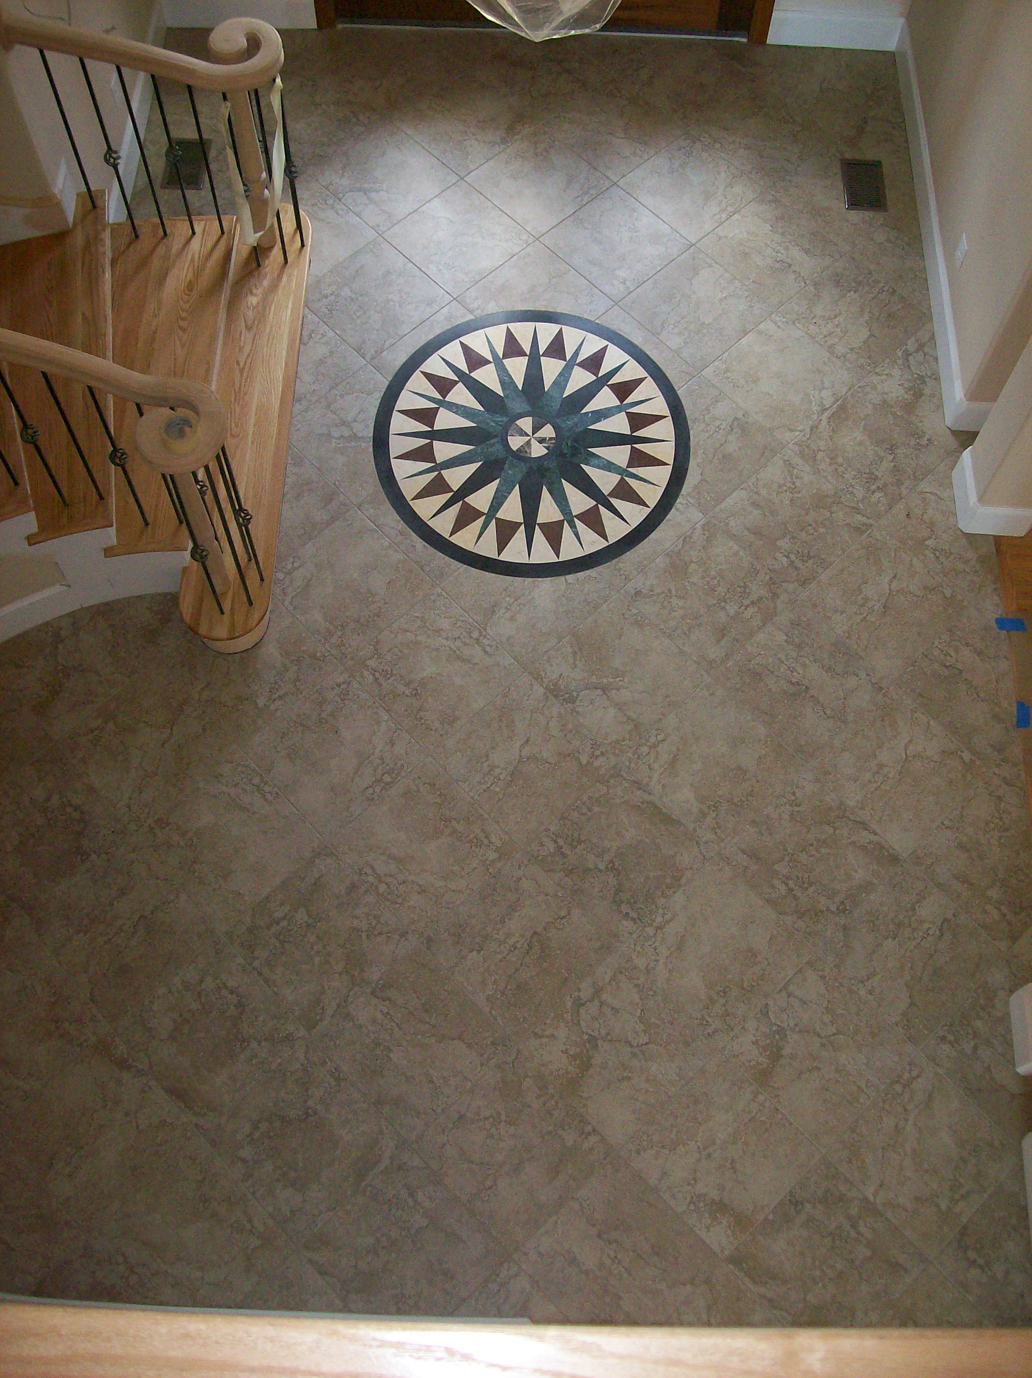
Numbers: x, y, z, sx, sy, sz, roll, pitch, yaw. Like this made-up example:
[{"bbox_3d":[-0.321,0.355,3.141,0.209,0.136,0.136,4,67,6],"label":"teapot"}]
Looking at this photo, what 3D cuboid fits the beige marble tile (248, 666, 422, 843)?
[{"bbox_3d":[-0.626,0.220,4.960,0.457,0.012,0.457,-41,73,-17],"label":"beige marble tile"}]

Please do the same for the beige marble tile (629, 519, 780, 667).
[{"bbox_3d":[0.693,-0.335,5.190,0.457,0.012,0.457,-41,73,-17],"label":"beige marble tile"}]

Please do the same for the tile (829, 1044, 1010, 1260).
[{"bbox_3d":[1.273,1.450,4.468,0.457,0.012,0.457,-41,73,-17],"label":"tile"}]

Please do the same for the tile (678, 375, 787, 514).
[{"bbox_3d":[0.709,-0.927,5.452,0.457,0.012,0.457,-41,73,-17],"label":"tile"}]

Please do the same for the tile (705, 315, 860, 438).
[{"bbox_3d":[1.052,-1.229,5.657,0.457,0.010,0.457,-41,73,-17],"label":"tile"}]

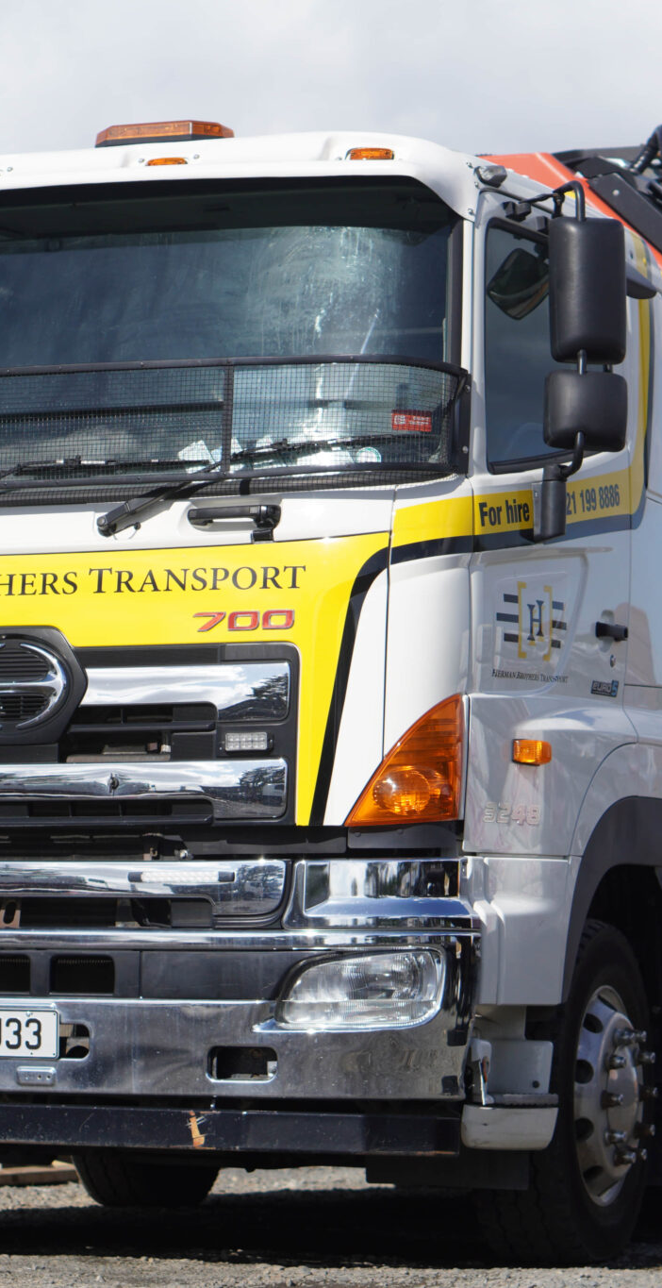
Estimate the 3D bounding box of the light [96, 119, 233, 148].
[{"bbox_3d":[-0.464,-1.461,11.514,0.383,0.061,0.204,-1,-6,22],"label":"light"}]

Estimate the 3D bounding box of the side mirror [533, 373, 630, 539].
[{"bbox_3d":[0.658,-0.497,10.595,0.240,0.433,0.173,1,-6,0],"label":"side mirror"}]

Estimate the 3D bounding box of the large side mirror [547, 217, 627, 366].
[{"bbox_3d":[0.678,-0.929,10.599,0.204,0.377,0.112,1,-6,-3],"label":"large side mirror"}]

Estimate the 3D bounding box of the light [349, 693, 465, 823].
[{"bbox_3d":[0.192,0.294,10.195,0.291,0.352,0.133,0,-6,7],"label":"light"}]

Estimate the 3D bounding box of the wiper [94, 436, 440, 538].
[{"bbox_3d":[-0.165,-0.406,10.399,0.879,0.256,0.194,-1,-6,22],"label":"wiper"}]

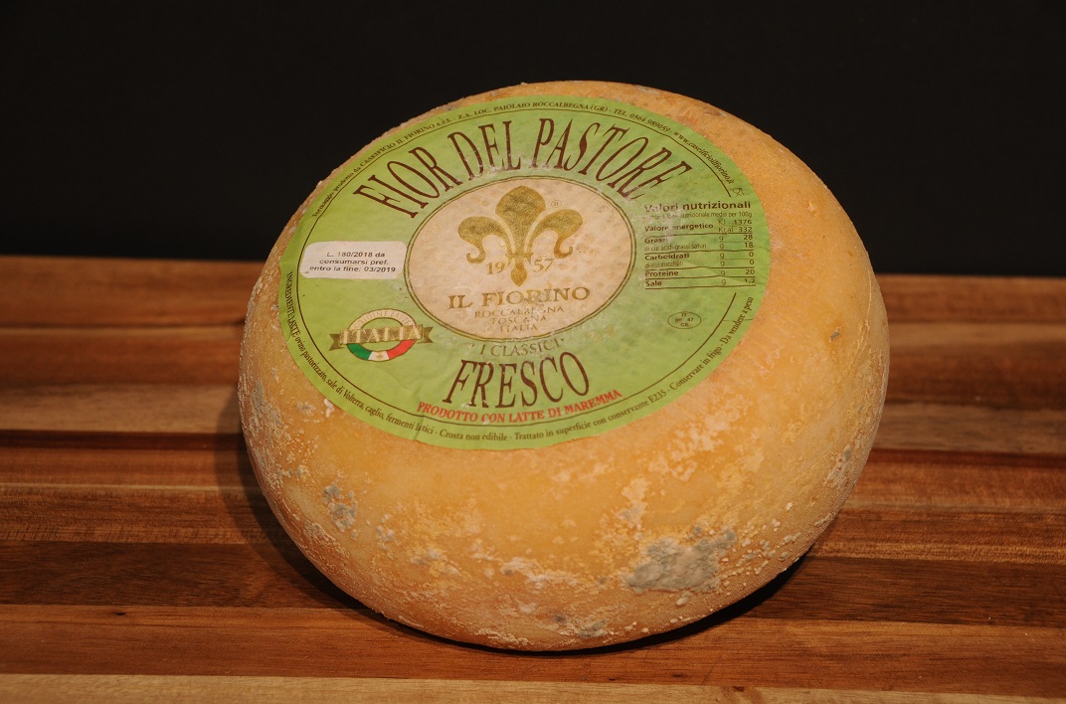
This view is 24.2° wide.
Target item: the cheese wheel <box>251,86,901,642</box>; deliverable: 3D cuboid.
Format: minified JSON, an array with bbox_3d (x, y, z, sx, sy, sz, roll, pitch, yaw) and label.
[{"bbox_3d":[0.008,0.001,0.719,0.188,0.084,0.188,-4,47,4],"label":"cheese wheel"}]

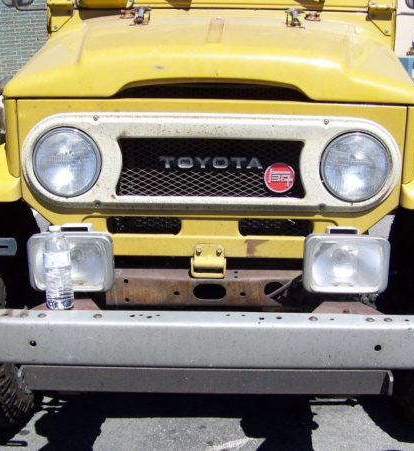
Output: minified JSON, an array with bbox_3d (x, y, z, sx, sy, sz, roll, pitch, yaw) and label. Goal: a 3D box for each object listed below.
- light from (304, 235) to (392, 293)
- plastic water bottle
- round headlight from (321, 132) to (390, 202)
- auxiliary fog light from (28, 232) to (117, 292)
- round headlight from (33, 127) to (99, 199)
[{"bbox_3d":[0.359,0.086,1.638,0.210,0.146,0.090,1,17,1],"label":"light"},{"bbox_3d":[-0.357,0.103,1.486,0.065,0.205,0.065,1,17,1],"label":"plastic water bottle"},{"bbox_3d":[0.383,-0.163,1.640,0.178,0.178,0.090,1,17,1],"label":"round headlight"},{"bbox_3d":[-0.349,0.082,1.652,0.210,0.146,0.090,1,17,1],"label":"auxiliary fog light"},{"bbox_3d":[-0.358,-0.175,1.652,0.178,0.178,0.090,1,17,1],"label":"round headlight"}]

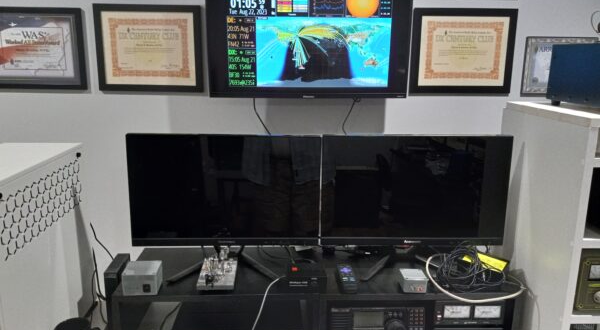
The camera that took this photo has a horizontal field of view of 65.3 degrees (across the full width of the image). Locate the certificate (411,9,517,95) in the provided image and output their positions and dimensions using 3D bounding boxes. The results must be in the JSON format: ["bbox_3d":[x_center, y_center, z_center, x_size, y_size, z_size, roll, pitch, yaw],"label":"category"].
[{"bbox_3d":[0.634,-0.440,1.830,0.402,0.320,0.022,0,13,-2],"label":"certificate"}]

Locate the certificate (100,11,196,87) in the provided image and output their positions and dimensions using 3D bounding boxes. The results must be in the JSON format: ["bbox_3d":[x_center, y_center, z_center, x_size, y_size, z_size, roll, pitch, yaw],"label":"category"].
[{"bbox_3d":[-0.571,-0.442,1.787,0.342,0.266,0.008,0,13,-2],"label":"certificate"}]

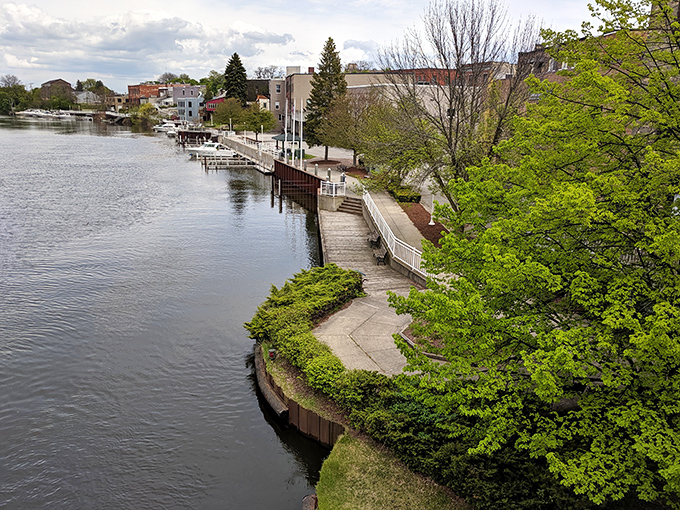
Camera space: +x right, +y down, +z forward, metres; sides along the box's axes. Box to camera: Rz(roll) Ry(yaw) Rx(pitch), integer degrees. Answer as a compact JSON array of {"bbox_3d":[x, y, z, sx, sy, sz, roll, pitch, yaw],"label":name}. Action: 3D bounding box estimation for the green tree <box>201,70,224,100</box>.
[{"bbox_3d":[-39.567,-51.539,159.736,8.219,11.609,8.219,2,17,0],"label":"green tree"}]

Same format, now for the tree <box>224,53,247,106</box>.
[{"bbox_3d":[-24.089,-38.102,118.063,5.660,16.244,5.660,2,17,0],"label":"tree"}]

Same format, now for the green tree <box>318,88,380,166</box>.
[{"bbox_3d":[1.275,-15.433,62.018,7.816,9.146,7.816,2,17,0],"label":"green tree"}]

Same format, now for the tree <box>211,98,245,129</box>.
[{"bbox_3d":[-24.526,-31.098,112.844,7.359,7.099,7.359,2,17,0],"label":"tree"}]

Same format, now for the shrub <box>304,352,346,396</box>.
[{"bbox_3d":[-0.450,3.682,15.866,1.370,1.015,1.421,2,17,0],"label":"shrub"}]

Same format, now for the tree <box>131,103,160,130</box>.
[{"bbox_3d":[-51.516,-36.595,134.575,7.431,6.617,7.431,2,17,0],"label":"tree"}]

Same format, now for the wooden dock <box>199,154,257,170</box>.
[{"bbox_3d":[-15.760,-12.718,70.950,6.856,1.421,7.707,-5,18,-22],"label":"wooden dock"}]

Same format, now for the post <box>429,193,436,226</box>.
[{"bbox_3d":[6.391,-3.658,34.649,0.413,3.334,0.413,2,17,0],"label":"post"}]

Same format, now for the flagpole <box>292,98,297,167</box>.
[{"bbox_3d":[-5.441,-14.338,60.091,0.240,7.798,0.240,2,17,0],"label":"flagpole"}]

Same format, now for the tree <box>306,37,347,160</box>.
[{"bbox_3d":[-1.605,-19.747,65.577,5.442,15.149,5.442,2,17,0],"label":"tree"}]

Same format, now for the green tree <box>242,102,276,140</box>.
[{"bbox_3d":[-15.011,-24.815,95.228,6.782,6.738,6.782,2,17,0],"label":"green tree"}]

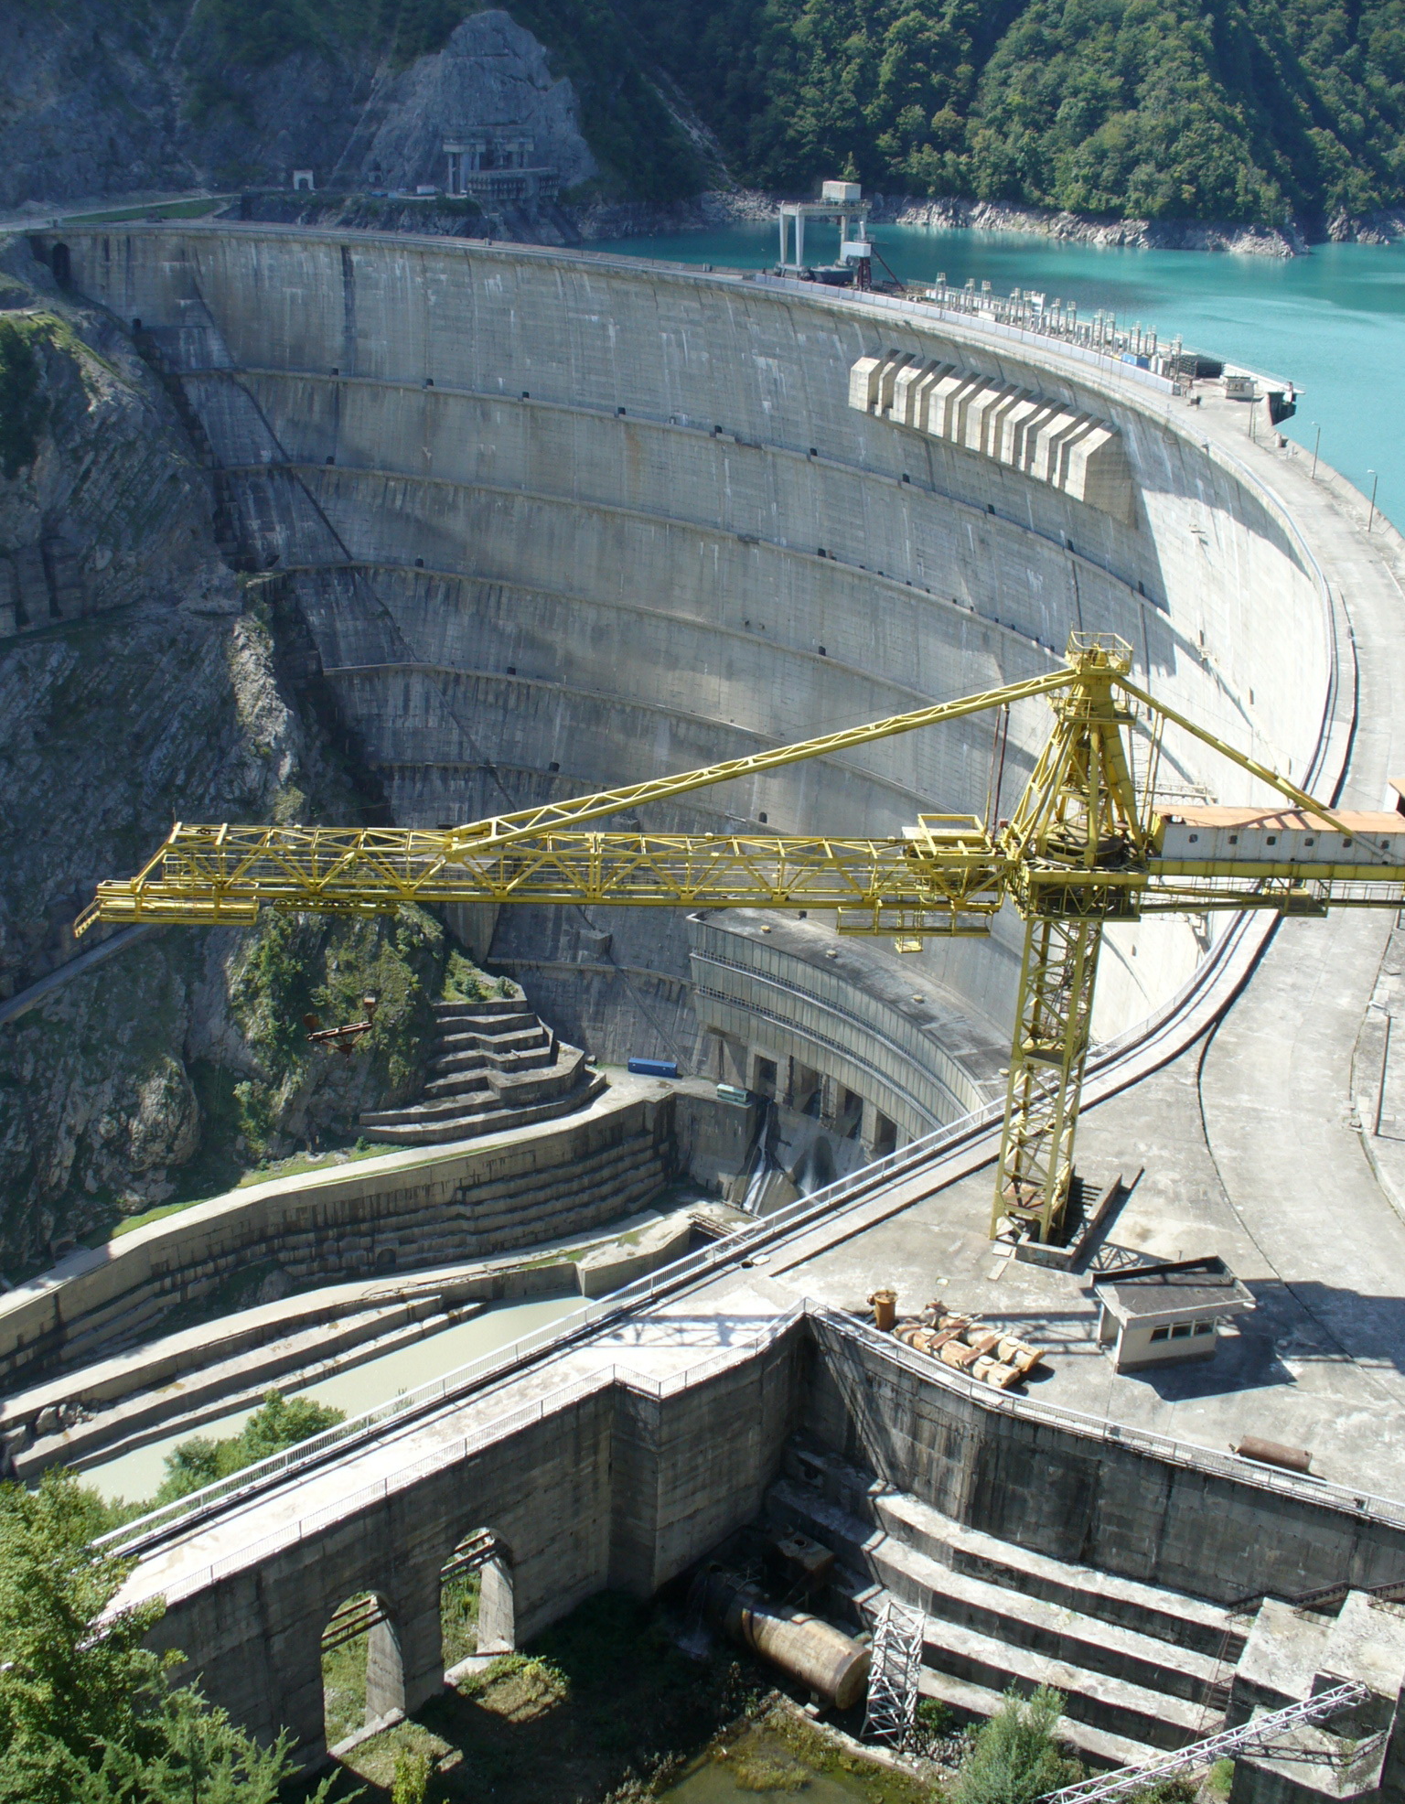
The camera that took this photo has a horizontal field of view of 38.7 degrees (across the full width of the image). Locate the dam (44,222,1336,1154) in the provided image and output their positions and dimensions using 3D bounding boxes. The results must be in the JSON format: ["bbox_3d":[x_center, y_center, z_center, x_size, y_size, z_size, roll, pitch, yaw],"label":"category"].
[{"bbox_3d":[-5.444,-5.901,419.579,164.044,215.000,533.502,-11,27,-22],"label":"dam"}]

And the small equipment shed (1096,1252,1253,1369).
[{"bbox_3d":[24.624,21.812,105.352,7.219,3.650,3.904,-6,26,-14],"label":"small equipment shed"}]

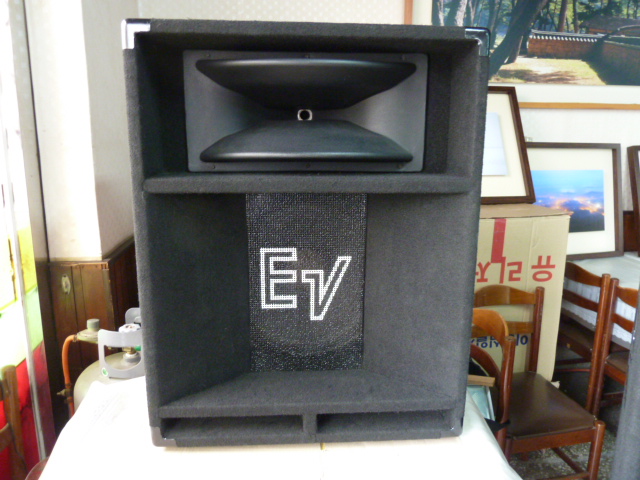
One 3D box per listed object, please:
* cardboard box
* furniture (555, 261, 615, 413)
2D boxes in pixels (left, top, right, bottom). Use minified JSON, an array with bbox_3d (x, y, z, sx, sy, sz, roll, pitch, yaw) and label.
[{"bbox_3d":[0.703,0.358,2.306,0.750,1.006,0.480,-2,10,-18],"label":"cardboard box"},{"bbox_3d":[1.591,0.517,2.535,0.500,0.800,0.400,-1,10,-10],"label":"furniture"}]

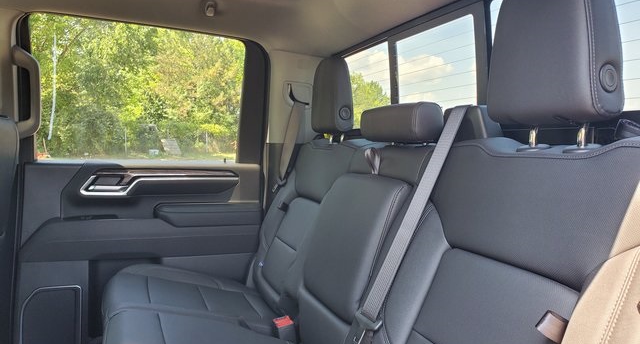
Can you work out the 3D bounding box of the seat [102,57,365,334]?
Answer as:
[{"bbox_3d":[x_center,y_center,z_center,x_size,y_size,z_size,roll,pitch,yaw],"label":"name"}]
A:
[{"bbox_3d":[-0.229,0.102,1.332,0.680,0.870,0.560,0,3,-23],"label":"seat"}]

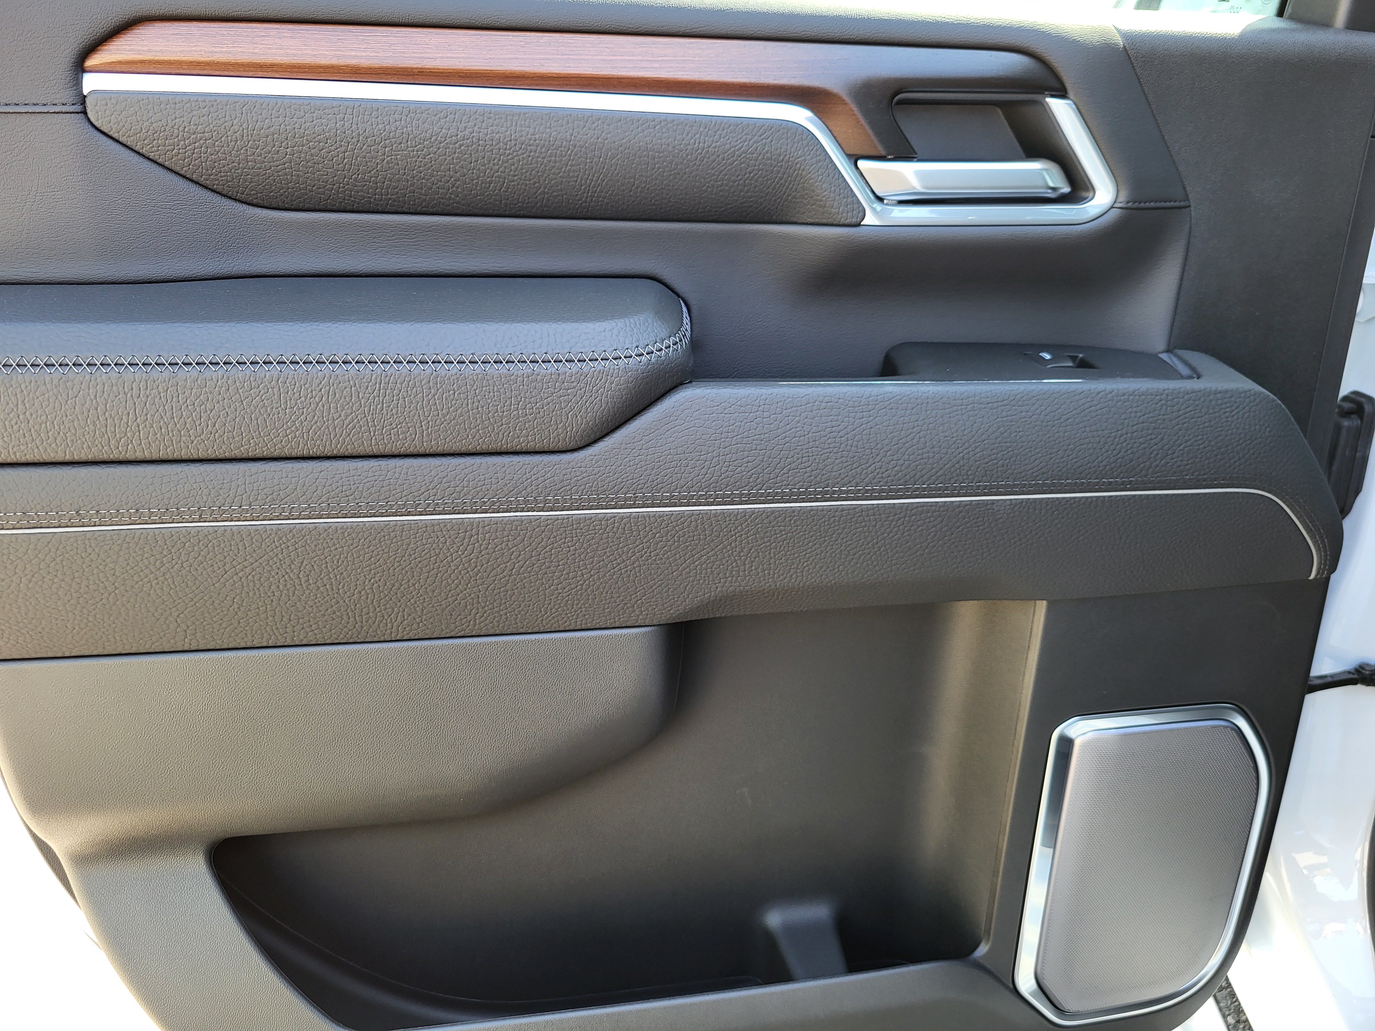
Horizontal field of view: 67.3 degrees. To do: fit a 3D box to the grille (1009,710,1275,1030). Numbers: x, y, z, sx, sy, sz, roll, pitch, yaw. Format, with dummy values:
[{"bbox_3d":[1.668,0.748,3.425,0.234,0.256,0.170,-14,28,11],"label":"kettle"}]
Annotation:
[{"bbox_3d":[0.334,0.262,0.758,0.181,0.274,0.025,-2,19,-9],"label":"grille"}]

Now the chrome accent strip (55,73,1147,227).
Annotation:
[{"bbox_3d":[-0.022,-0.201,0.577,0.576,0.073,0.035,-2,19,-9],"label":"chrome accent strip"}]

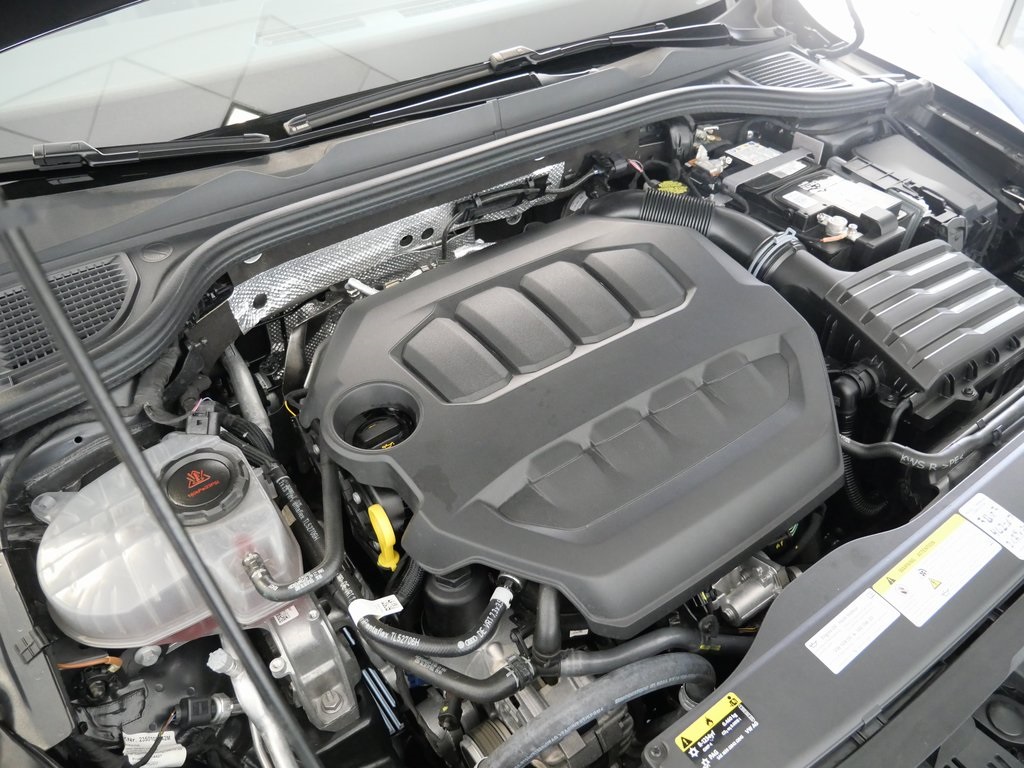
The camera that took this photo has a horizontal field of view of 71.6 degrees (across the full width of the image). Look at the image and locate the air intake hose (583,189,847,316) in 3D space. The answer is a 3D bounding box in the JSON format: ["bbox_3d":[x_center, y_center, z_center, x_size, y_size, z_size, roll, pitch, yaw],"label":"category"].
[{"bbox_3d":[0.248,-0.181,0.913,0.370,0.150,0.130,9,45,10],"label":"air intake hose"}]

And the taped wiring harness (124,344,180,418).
[{"bbox_3d":[-0.338,-0.002,0.667,0.056,0.062,0.045,-25,51,-25],"label":"taped wiring harness"}]

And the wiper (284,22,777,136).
[{"bbox_3d":[0.052,-0.465,1.042,0.830,0.070,0.110,-21,48,-20],"label":"wiper"}]

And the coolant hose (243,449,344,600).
[{"bbox_3d":[-0.169,0.131,0.608,0.110,0.080,0.100,-34,53,-30],"label":"coolant hose"}]

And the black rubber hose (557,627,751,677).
[{"bbox_3d":[0.129,0.233,0.619,0.205,0.055,0.035,-9,44,-9],"label":"black rubber hose"}]

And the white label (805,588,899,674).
[{"bbox_3d":[0.282,0.202,0.584,0.088,0.002,0.029,-25,53,-24],"label":"white label"}]

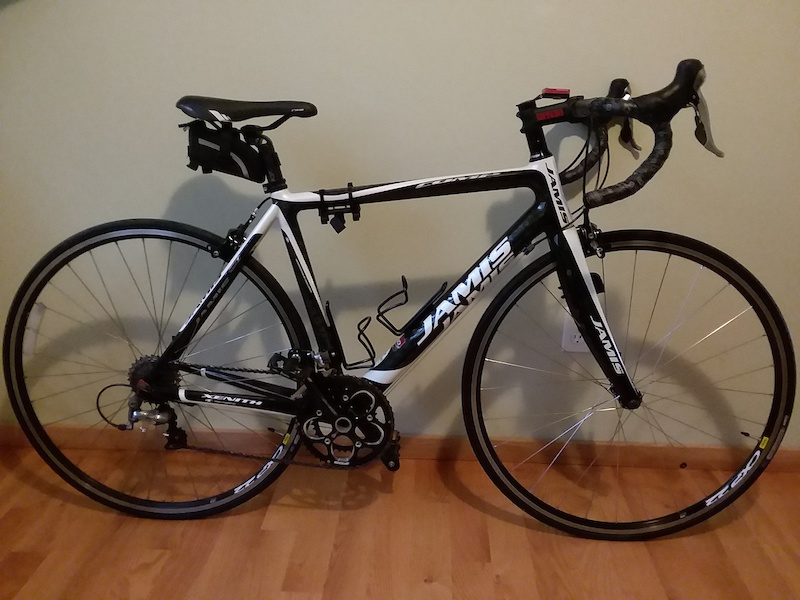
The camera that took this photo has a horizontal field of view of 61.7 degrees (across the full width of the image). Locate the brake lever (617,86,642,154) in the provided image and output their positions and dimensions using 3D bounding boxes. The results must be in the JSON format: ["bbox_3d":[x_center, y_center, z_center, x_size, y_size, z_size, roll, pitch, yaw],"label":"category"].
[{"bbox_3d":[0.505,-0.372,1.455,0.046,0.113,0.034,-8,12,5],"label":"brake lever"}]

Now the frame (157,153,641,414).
[{"bbox_3d":[-0.022,-0.012,1.351,1.010,0.560,0.140,2,13,3],"label":"frame"}]

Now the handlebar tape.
[{"bbox_3d":[0.397,-0.307,1.262,0.180,0.238,0.430,2,13,3],"label":"handlebar tape"}]

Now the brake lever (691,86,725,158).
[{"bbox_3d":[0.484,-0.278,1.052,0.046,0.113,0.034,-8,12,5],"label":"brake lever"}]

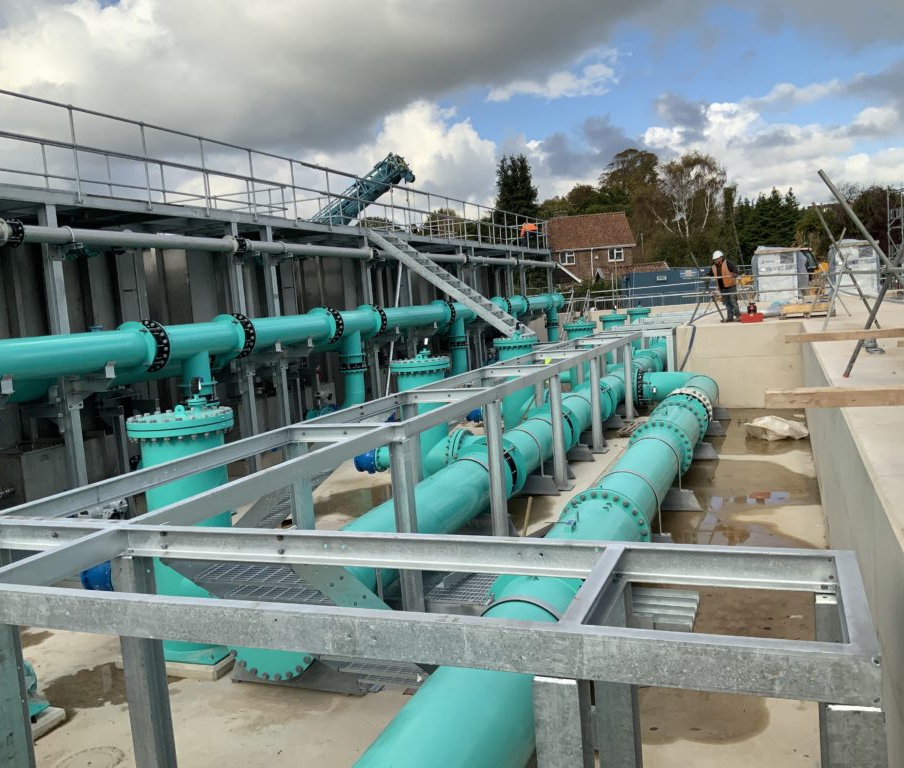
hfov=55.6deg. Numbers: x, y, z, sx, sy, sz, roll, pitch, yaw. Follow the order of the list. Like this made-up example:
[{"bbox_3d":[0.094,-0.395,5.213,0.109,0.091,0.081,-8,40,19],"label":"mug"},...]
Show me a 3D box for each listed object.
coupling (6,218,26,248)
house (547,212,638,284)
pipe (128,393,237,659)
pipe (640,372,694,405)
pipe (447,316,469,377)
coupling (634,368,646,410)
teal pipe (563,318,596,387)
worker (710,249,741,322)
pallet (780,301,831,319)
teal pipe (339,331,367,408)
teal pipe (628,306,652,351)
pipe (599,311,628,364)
[{"bbox_3d":[-4.916,-1.704,9.690,0.320,0.320,0.200,-2,6,21],"label":"coupling"},{"bbox_3d":[11.131,-9.908,70.750,6.900,7.900,8.000,-4,5,5],"label":"house"},{"bbox_3d":[-2.307,1.218,7.617,0.940,2.140,0.940,-2,6,21],"label":"pipe"},{"bbox_3d":[5.117,0.090,19.731,1.250,0.710,0.710,-2,6,21],"label":"pipe"},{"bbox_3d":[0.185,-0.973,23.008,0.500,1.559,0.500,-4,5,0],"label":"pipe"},{"bbox_3d":[4.447,0.114,19.994,0.170,0.910,0.910,-2,6,21],"label":"coupling"},{"bbox_3d":[3.470,-0.621,22.543,0.940,2.120,0.940,-2,6,21],"label":"teal pipe"},{"bbox_3d":[6.772,-2.424,21.281,0.680,1.760,0.520,-1,7,34],"label":"worker"},{"bbox_3d":[8.679,-1.832,20.971,1.200,0.400,1.000,-2,6,21],"label":"pallet"},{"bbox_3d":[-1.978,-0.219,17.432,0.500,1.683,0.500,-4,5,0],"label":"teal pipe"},{"bbox_3d":[7.048,-1.834,32.024,0.910,2.080,0.910,-2,6,21],"label":"teal pipe"},{"bbox_3d":[5.233,-1.253,27.348,0.910,2.080,0.910,-2,6,21],"label":"pipe"}]

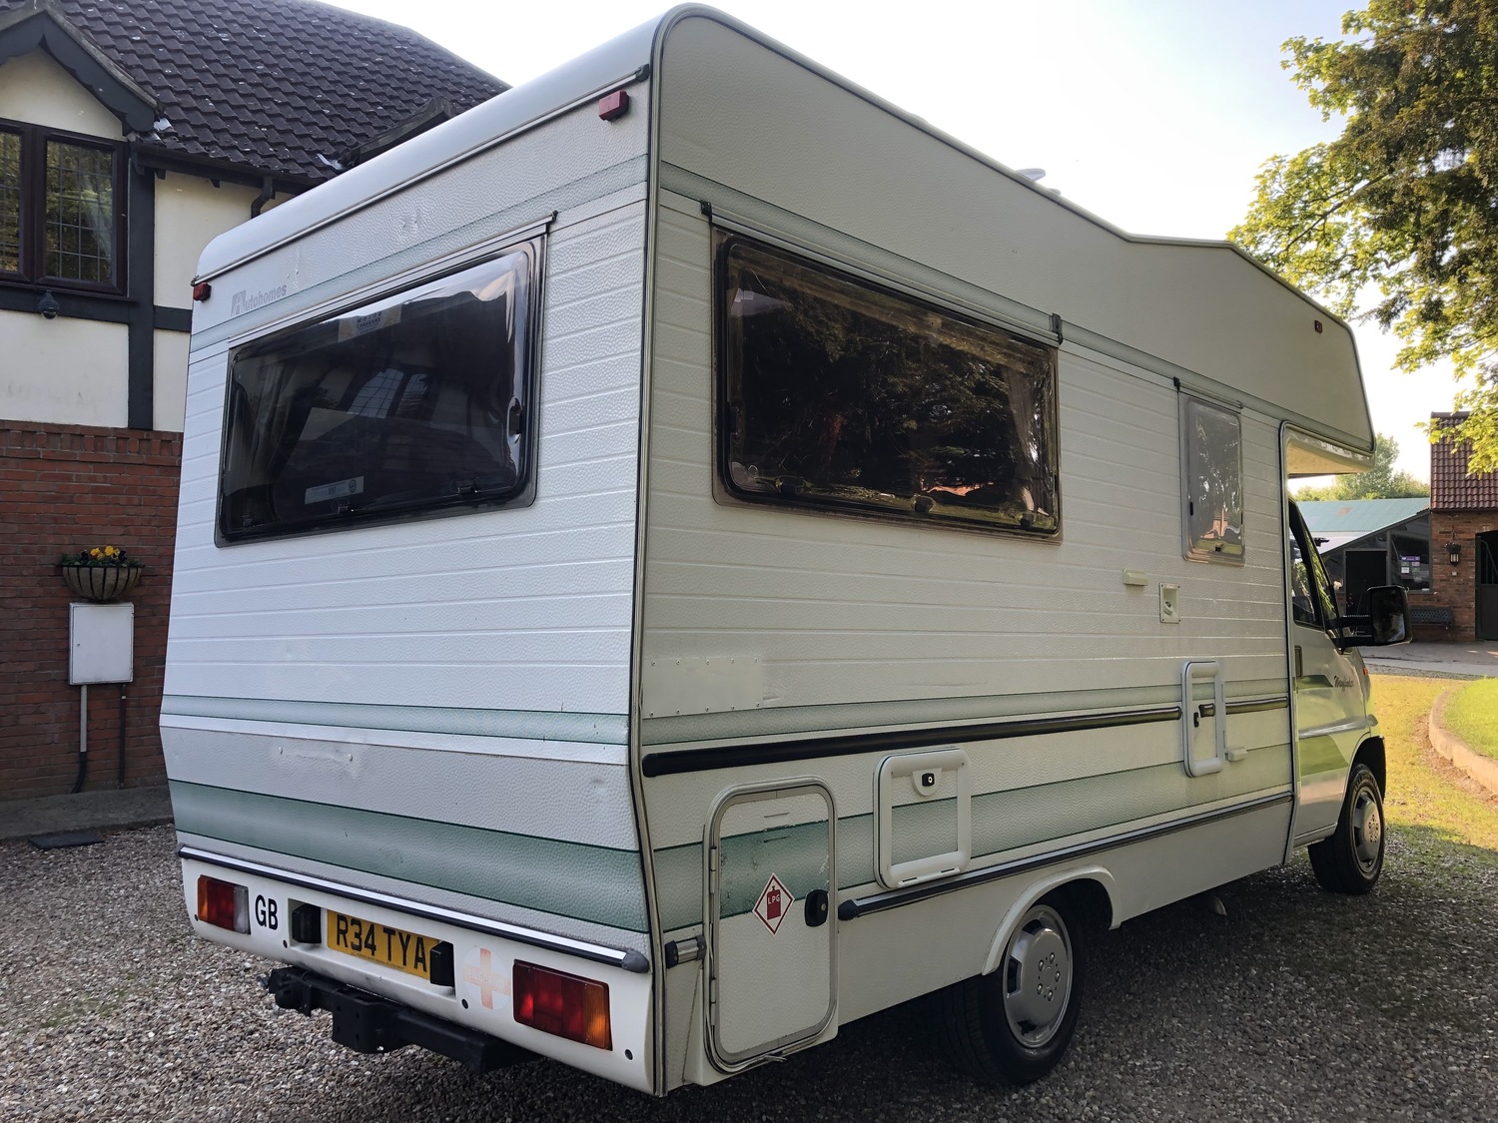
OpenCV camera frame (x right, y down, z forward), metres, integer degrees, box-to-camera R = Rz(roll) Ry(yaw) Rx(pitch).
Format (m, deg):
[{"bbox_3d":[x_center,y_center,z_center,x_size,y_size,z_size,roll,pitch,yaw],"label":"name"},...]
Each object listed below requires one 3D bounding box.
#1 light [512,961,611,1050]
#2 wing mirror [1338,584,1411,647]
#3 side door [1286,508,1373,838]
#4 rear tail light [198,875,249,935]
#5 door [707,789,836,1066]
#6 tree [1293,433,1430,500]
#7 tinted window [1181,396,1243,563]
[{"bbox_3d":[-0.392,0.951,2.619,0.325,0.130,0.060,-4,-6,41],"label":"light"},{"bbox_3d":[2.921,0.254,5.677,0.330,0.285,0.130,-4,-5,43],"label":"wing mirror"},{"bbox_3d":[2.616,0.457,5.591,0.180,1.480,1.040,-4,-5,43],"label":"side door"},{"bbox_3d":[-1.570,1.034,3.661,0.330,0.130,0.060,-4,-6,41],"label":"rear tail light"},{"bbox_3d":[0.047,0.750,2.568,0.040,0.570,0.415,-4,-5,43],"label":"door"},{"bbox_3d":[24.269,-0.997,48.000,5.800,8.200,5.800,-1,-4,22],"label":"tree"},{"bbox_3d":[1.645,-0.286,4.331,0.050,0.575,0.562,-4,-5,43],"label":"tinted window"}]

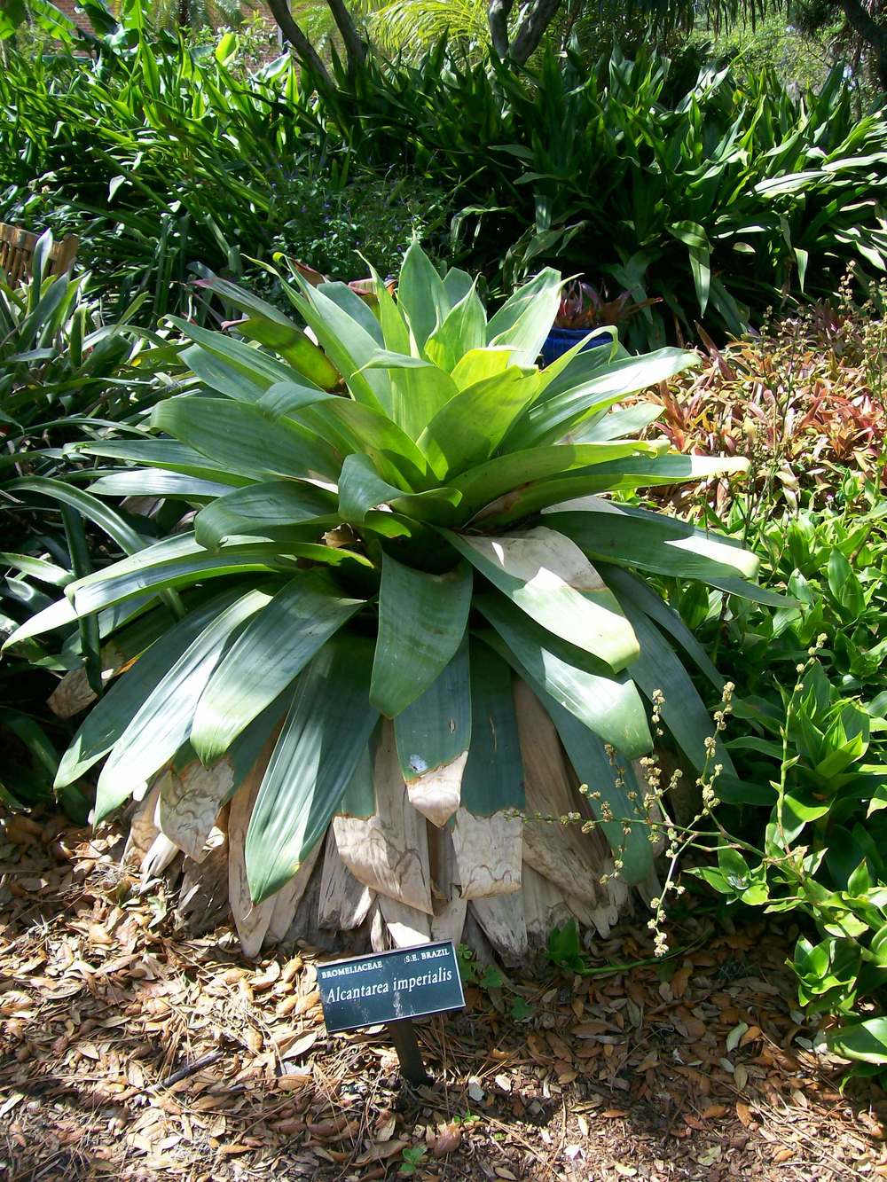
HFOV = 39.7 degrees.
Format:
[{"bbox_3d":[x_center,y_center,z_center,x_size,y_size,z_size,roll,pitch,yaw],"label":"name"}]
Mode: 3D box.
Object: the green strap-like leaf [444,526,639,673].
[{"bbox_3d":[0.155,-0.007,2.033,0.148,0.073,0.378,-23,45,-37],"label":"green strap-like leaf"}]

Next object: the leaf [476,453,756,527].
[{"bbox_3d":[0.296,-0.188,2.138,0.463,0.089,0.115,-12,56,4],"label":"leaf"}]

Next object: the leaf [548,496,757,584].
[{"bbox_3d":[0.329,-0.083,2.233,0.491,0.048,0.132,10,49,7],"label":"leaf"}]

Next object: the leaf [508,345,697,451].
[{"bbox_3d":[0.286,-0.354,2.247,0.389,0.051,0.115,-25,66,-9],"label":"leaf"}]

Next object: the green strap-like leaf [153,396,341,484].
[{"bbox_3d":[-0.330,-0.263,2.133,0.333,0.061,0.143,10,62,-22],"label":"green strap-like leaf"}]

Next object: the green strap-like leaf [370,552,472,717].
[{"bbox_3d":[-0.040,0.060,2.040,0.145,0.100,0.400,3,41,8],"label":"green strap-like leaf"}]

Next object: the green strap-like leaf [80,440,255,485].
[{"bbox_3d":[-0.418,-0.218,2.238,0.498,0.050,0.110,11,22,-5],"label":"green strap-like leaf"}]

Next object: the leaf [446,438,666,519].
[{"bbox_3d":[0.203,-0.217,2.204,0.402,0.065,0.113,-15,-14,15],"label":"leaf"}]

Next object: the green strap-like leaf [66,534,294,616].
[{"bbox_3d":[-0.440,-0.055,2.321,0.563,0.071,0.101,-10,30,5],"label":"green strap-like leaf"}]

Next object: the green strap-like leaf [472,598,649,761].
[{"bbox_3d":[0.202,0.121,2.053,0.136,0.079,0.363,-21,54,-43],"label":"green strap-like leaf"}]

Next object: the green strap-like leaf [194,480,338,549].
[{"bbox_3d":[-0.274,-0.133,2.006,0.273,0.088,0.133,-17,46,-42],"label":"green strap-like leaf"}]

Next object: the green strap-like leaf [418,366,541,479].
[{"bbox_3d":[0.053,-0.280,2.048,0.139,0.225,0.056,28,36,-16],"label":"green strap-like leaf"}]

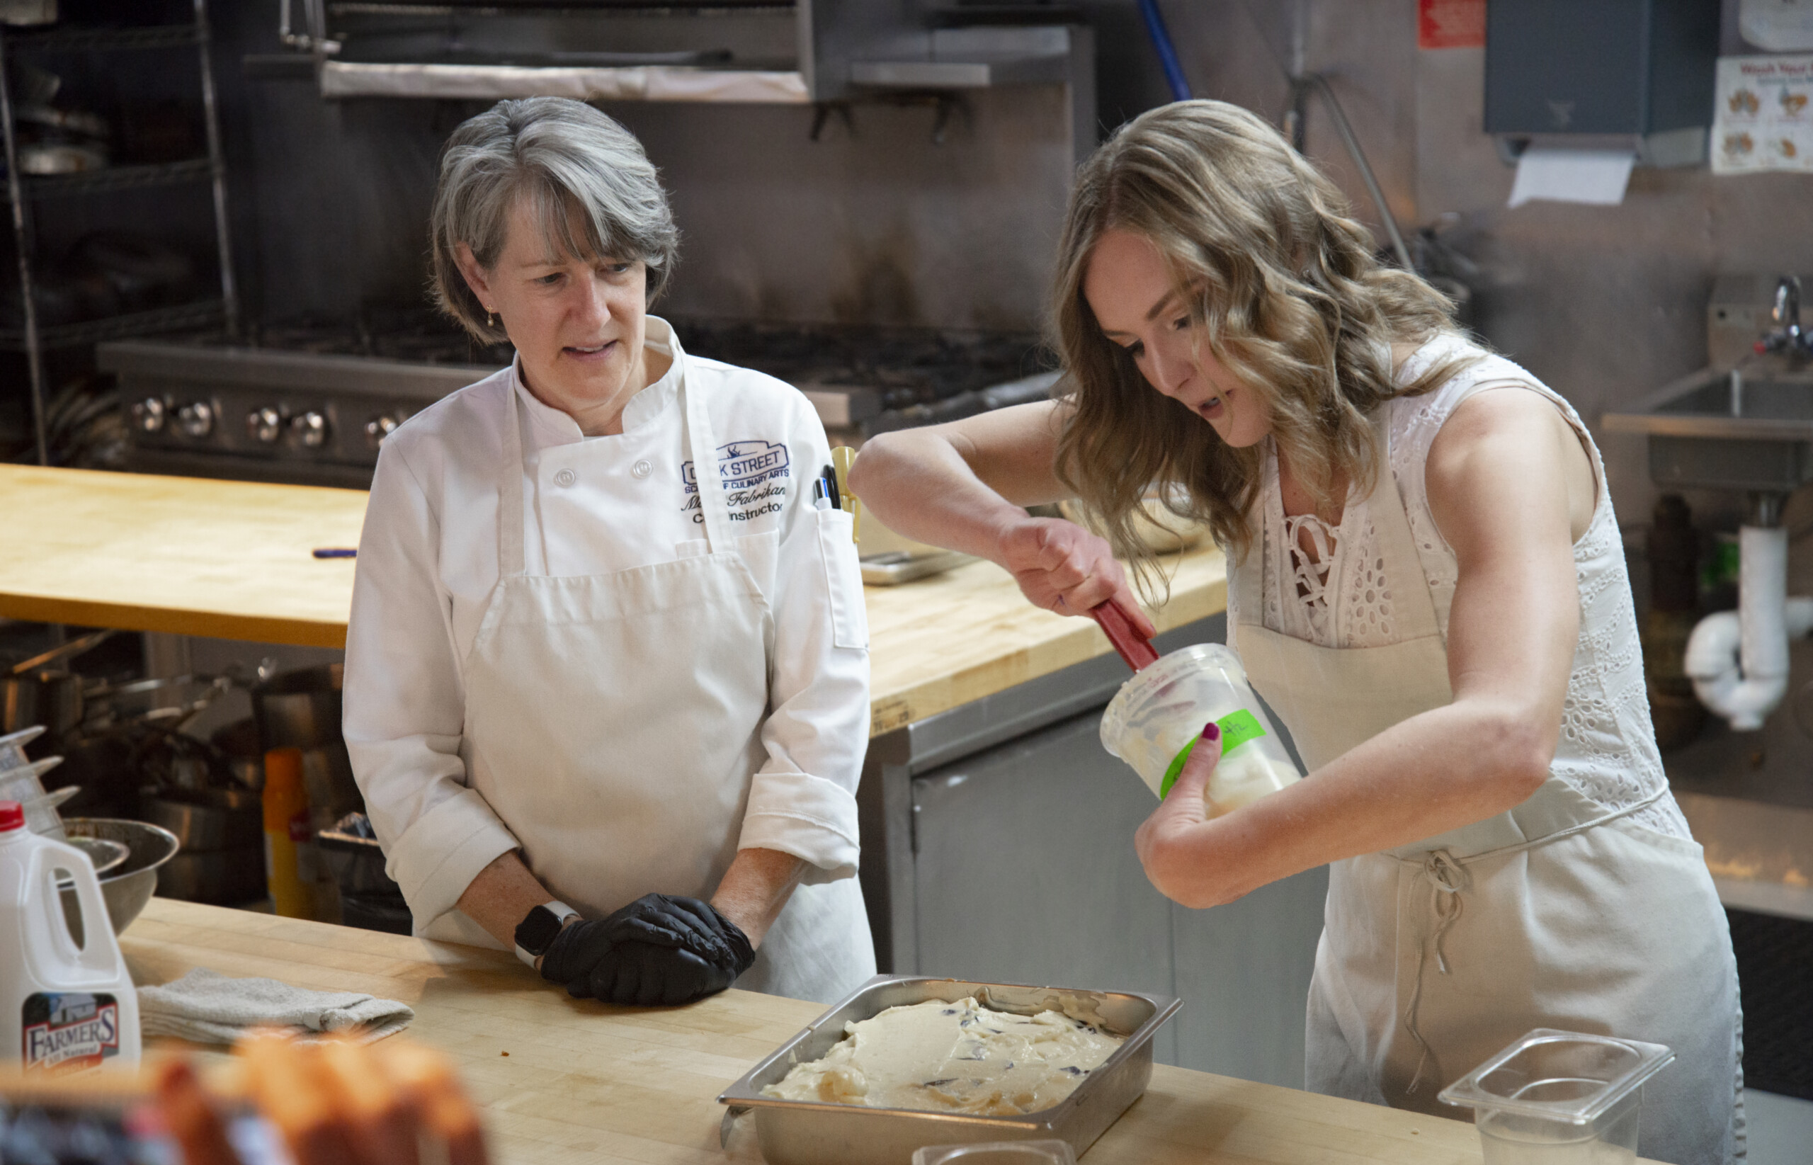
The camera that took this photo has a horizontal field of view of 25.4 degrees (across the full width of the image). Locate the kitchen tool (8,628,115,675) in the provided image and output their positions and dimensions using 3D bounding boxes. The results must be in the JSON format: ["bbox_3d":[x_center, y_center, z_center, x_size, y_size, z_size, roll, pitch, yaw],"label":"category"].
[{"bbox_3d":[-1.250,0.103,5.950,0.200,0.030,0.030,-23,19,-22],"label":"kitchen tool"}]

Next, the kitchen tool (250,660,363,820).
[{"bbox_3d":[-0.858,0.231,5.850,0.210,0.185,0.210,6,14,36],"label":"kitchen tool"}]

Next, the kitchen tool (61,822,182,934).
[{"bbox_3d":[-0.800,0.305,3.700,0.268,0.113,0.268,-2,11,0],"label":"kitchen tool"}]

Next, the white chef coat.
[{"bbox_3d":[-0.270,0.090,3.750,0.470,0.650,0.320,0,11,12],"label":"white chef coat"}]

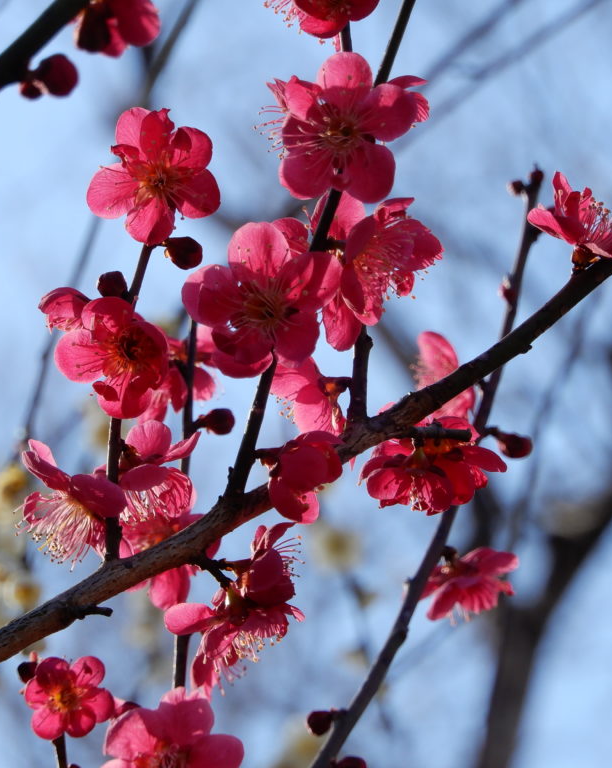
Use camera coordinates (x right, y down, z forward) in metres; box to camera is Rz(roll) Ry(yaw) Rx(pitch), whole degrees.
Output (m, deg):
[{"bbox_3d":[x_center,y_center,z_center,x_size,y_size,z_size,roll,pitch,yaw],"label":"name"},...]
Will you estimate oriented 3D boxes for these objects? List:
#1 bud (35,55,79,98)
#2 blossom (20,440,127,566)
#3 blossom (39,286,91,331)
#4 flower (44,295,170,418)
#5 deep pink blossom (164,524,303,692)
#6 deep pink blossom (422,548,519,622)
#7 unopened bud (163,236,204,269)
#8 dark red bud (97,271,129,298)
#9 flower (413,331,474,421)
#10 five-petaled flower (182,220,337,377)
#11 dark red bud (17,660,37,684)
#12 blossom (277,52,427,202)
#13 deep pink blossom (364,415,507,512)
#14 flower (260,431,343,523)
[{"bbox_3d":[-0.044,-0.055,1.310,0.008,0.007,0.007,3,-13,18],"label":"bud"},{"bbox_3d":[-0.041,0.021,1.300,0.021,0.015,0.022,29,-18,-1],"label":"blossom"},{"bbox_3d":[-0.045,-0.014,1.400,0.012,0.009,0.012,15,-26,18],"label":"blossom"},{"bbox_3d":[-0.037,-0.005,1.400,0.021,0.023,0.012,-3,-1,11],"label":"flower"},{"bbox_3d":[-0.014,0.042,1.390,0.027,0.027,0.024,-24,19,7],"label":"deep pink blossom"},{"bbox_3d":[0.033,0.041,1.500,0.018,0.012,0.019,-15,3,-2],"label":"deep pink blossom"},{"bbox_3d":[-0.022,-0.023,1.300,0.007,0.005,0.005,22,-11,12],"label":"unopened bud"},{"bbox_3d":[-0.037,-0.019,1.400,0.005,0.006,0.005,-37,6,11],"label":"dark red bud"},{"bbox_3d":[0.027,-0.001,1.450,0.013,0.020,0.020,-16,-10,-27],"label":"flower"},{"bbox_3d":[-0.008,-0.015,1.290,0.027,0.027,0.014,-1,2,5],"label":"five-petaled flower"},{"bbox_3d":[-0.053,0.055,1.410,0.004,0.004,0.004,-31,6,10],"label":"dark red bud"},{"bbox_3d":[0.008,-0.045,1.300,0.026,0.026,0.014,0,3,0],"label":"blossom"},{"bbox_3d":[0.024,0.015,1.400,0.028,0.018,0.024,-3,21,1],"label":"deep pink blossom"},{"bbox_3d":[-0.001,0.017,1.390,0.015,0.015,0.015,-16,-52,46],"label":"flower"}]

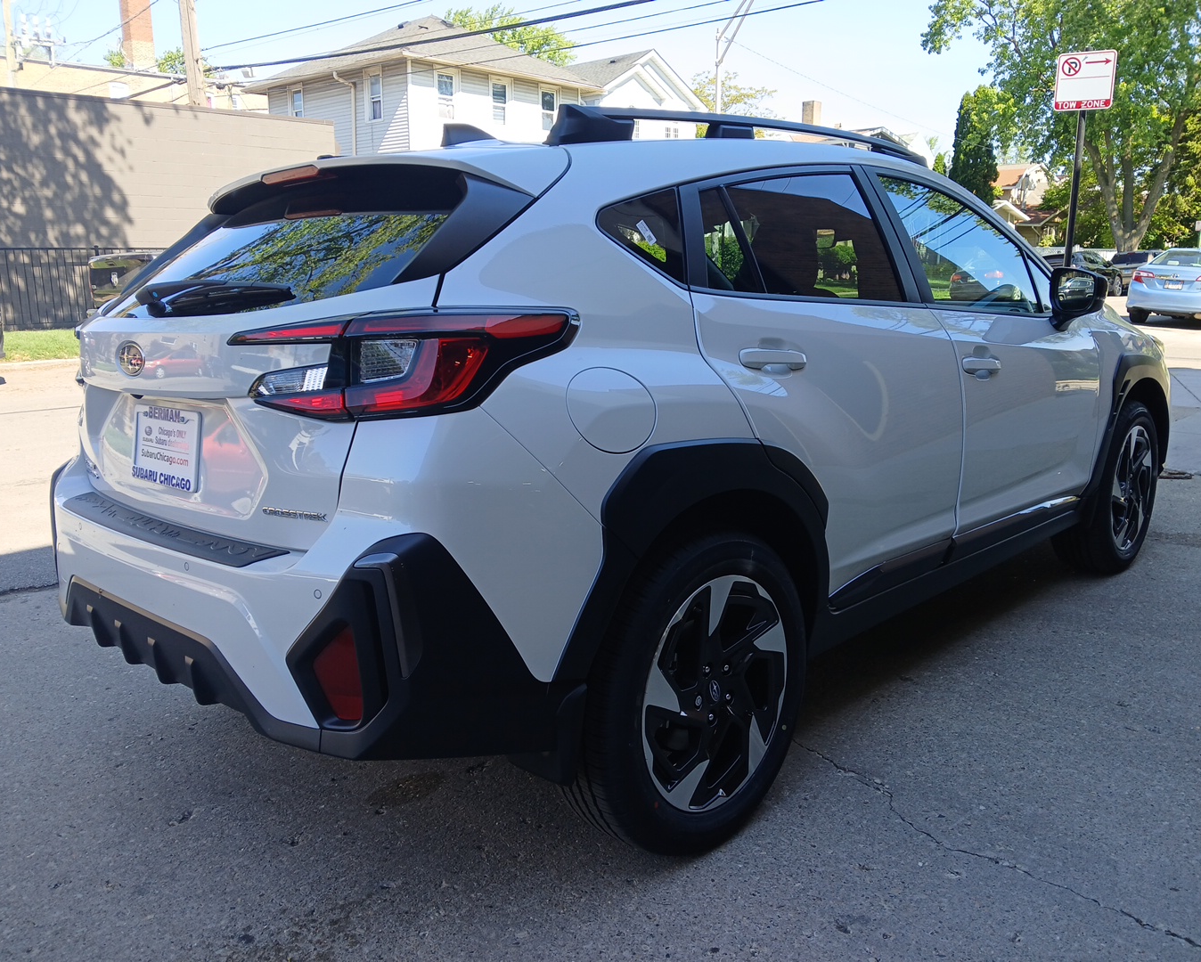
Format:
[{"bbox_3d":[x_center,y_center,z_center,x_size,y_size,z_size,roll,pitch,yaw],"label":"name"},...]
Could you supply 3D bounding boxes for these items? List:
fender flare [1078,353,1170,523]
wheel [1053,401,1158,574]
[{"bbox_3d":[2.031,-0.184,3.745,0.115,0.610,1.040,8,14,44],"label":"fender flare"},{"bbox_3d":[2.036,0.020,3.884,0.225,0.700,0.700,8,14,44],"label":"wheel"}]

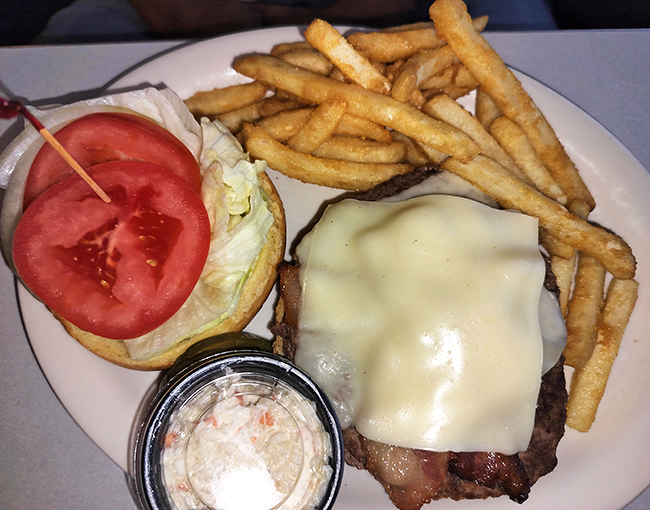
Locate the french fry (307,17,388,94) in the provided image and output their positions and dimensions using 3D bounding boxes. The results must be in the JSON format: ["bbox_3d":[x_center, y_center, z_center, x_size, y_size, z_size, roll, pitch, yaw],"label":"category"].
[{"bbox_3d":[0.012,-0.097,0.232,0.046,0.011,0.011,40,76,2],"label":"french fry"}]

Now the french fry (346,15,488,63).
[{"bbox_3d":[0.049,-0.116,0.251,0.074,0.012,0.013,-10,73,-4],"label":"french fry"}]

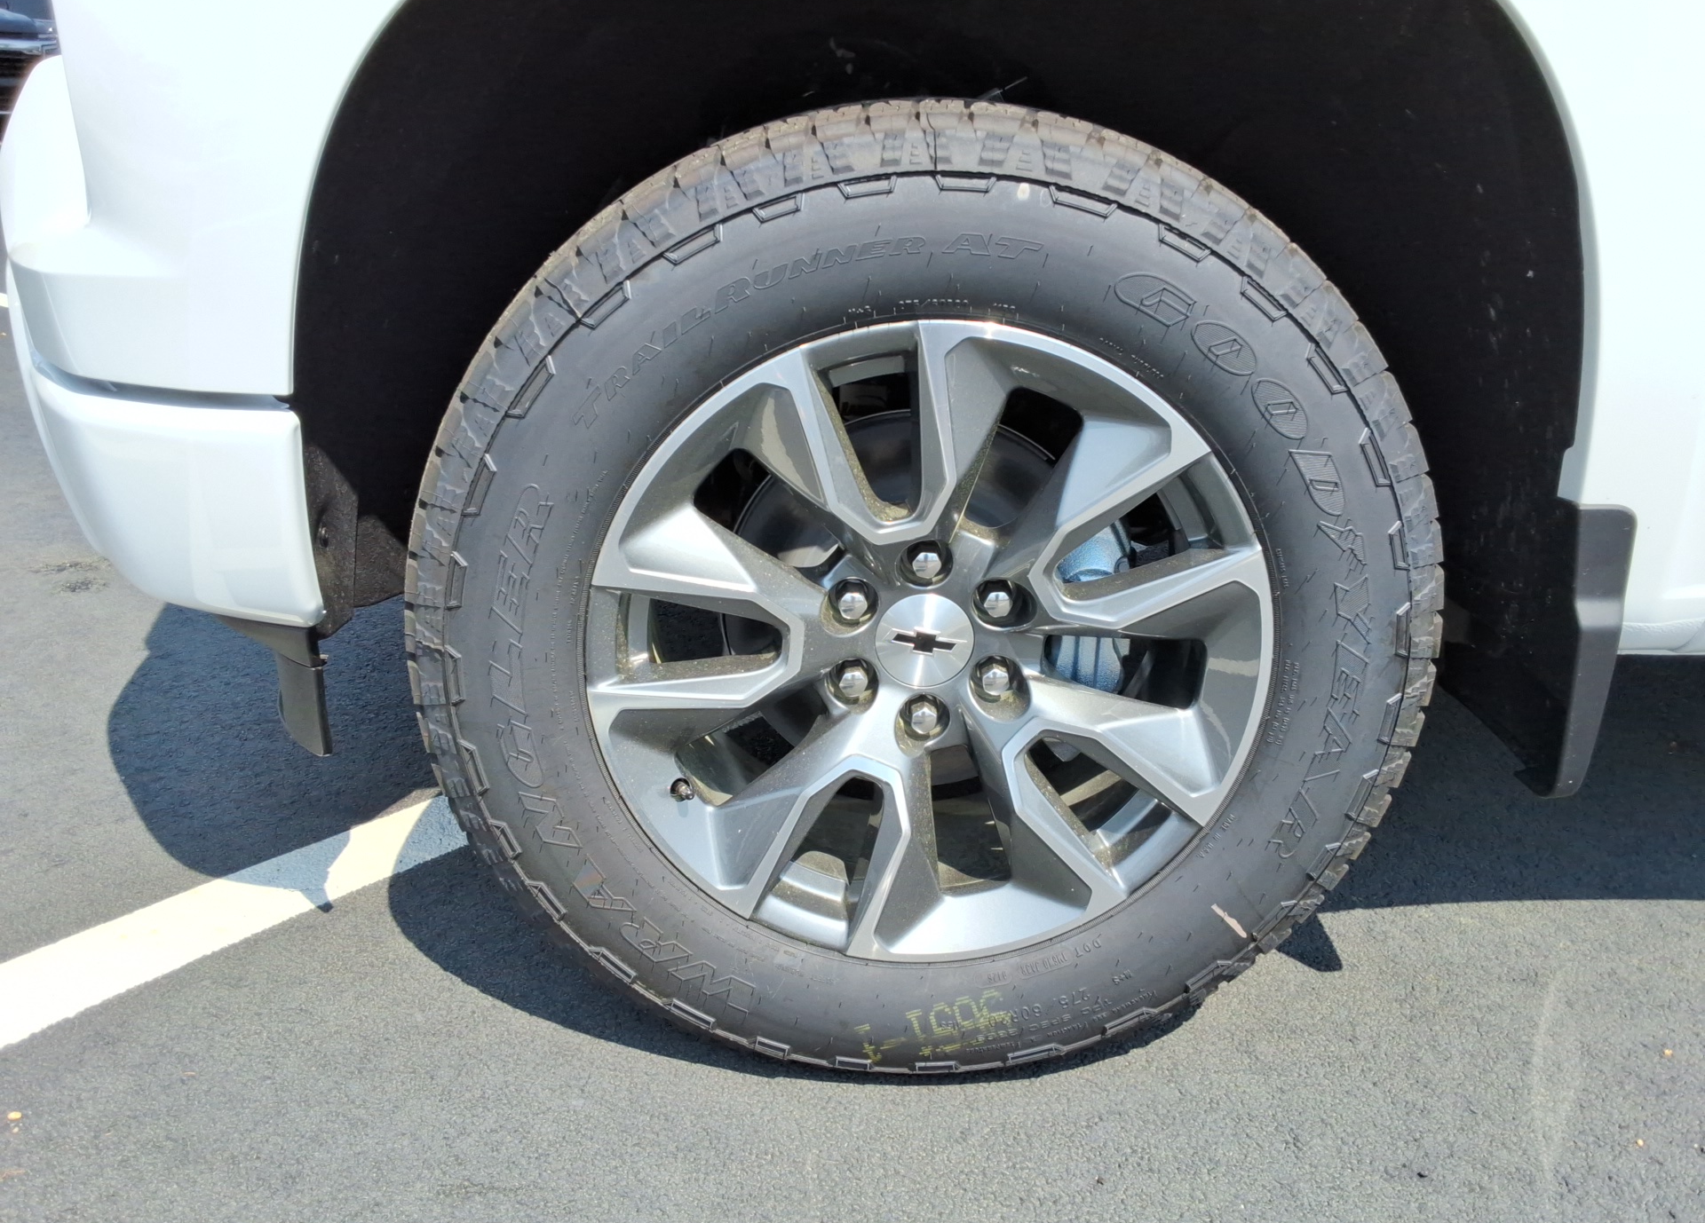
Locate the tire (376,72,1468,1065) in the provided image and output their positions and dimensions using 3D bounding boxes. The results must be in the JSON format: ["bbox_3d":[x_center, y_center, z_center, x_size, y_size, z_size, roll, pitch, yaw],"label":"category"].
[{"bbox_3d":[0.058,0.000,1.189,0.836,0.828,0.278,0,20,-2],"label":"tire"}]

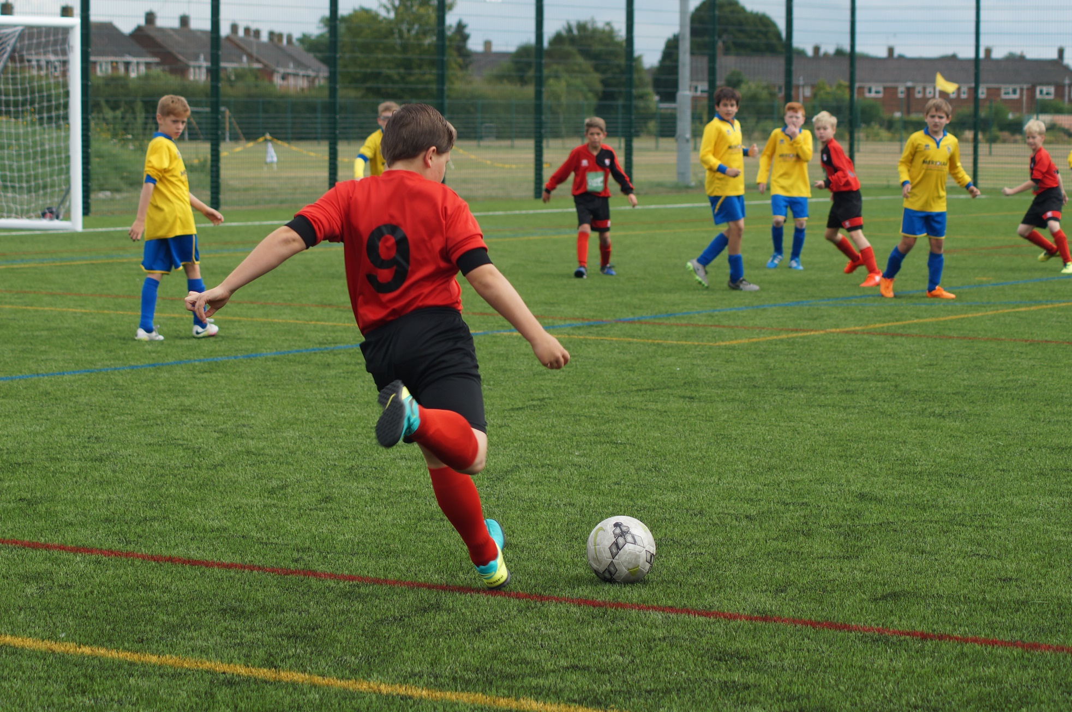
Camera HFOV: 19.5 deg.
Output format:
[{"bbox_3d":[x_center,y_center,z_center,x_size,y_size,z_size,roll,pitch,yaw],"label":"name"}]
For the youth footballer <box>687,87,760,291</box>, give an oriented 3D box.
[{"bbox_3d":[1.444,-1.286,23.924,0.540,1.541,0.460,5,6,42],"label":"youth footballer"}]

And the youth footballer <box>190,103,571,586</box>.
[{"bbox_3d":[-0.462,-0.027,9.195,1.050,1.419,0.660,4,6,33],"label":"youth footballer"}]

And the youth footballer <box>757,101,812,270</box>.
[{"bbox_3d":[2.149,-1.461,26.809,0.480,1.429,0.360,1,5,4],"label":"youth footballer"}]

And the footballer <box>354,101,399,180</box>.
[{"bbox_3d":[-1.188,-1.330,25.026,0.580,1.407,0.420,0,5,-6],"label":"footballer"}]

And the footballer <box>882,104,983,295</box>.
[{"bbox_3d":[2.915,-1.160,23.001,0.690,1.466,0.430,-1,5,-18],"label":"footballer"}]

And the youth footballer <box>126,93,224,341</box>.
[{"bbox_3d":[-2.139,-0.825,18.564,0.480,1.445,0.450,3,5,30],"label":"youth footballer"}]

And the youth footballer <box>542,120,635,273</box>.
[{"bbox_3d":[0.439,-1.295,25.433,0.760,1.296,0.420,0,5,-8],"label":"youth footballer"}]

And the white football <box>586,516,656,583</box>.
[{"bbox_3d":[0.257,0.581,9.325,0.205,0.205,0.205,0,5,0],"label":"white football"}]

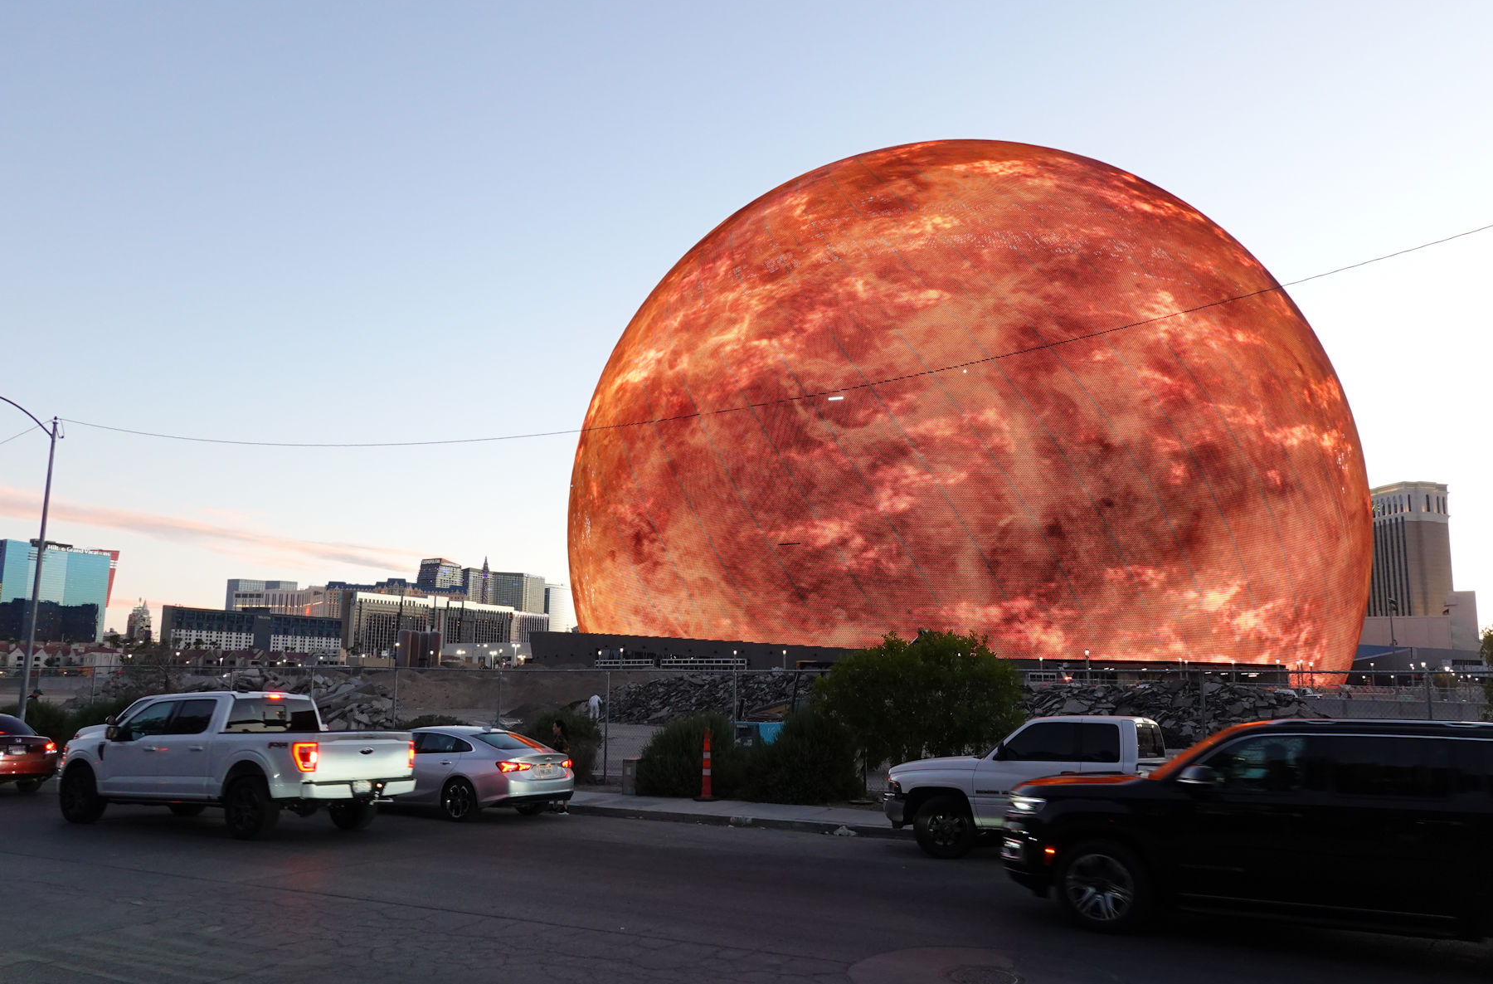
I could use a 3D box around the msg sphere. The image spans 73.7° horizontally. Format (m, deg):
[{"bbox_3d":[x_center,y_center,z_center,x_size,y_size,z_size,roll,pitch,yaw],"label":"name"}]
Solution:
[{"bbox_3d":[41.758,-14.289,217.406,157.000,112.000,157.000,1,-10,0],"label":"msg sphere"}]

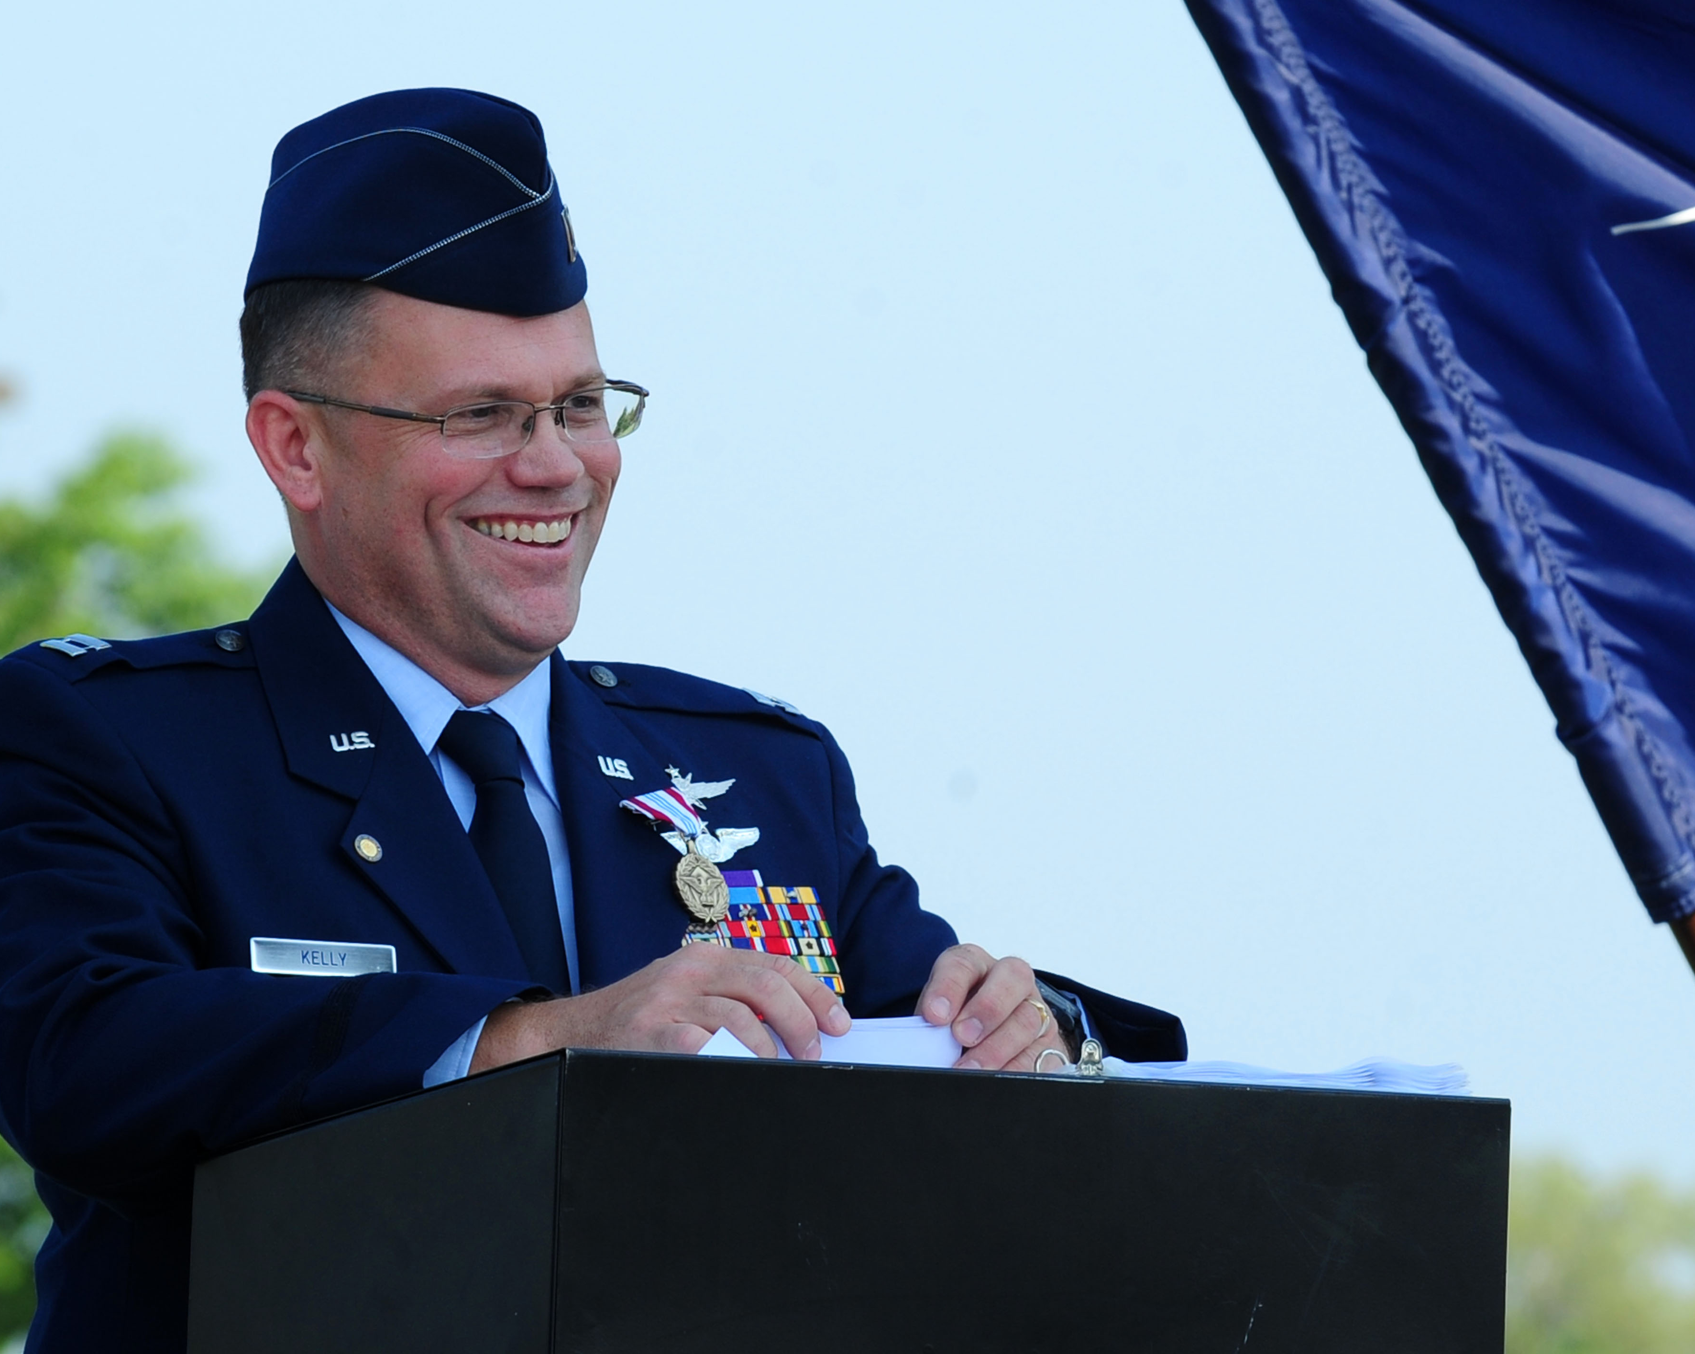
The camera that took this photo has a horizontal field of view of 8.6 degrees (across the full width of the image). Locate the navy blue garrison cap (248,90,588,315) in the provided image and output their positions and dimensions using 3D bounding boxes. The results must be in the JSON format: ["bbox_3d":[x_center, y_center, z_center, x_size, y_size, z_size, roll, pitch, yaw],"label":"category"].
[{"bbox_3d":[-0.225,-0.250,5.900,0.160,0.116,0.207,-5,10,-44],"label":"navy blue garrison cap"}]

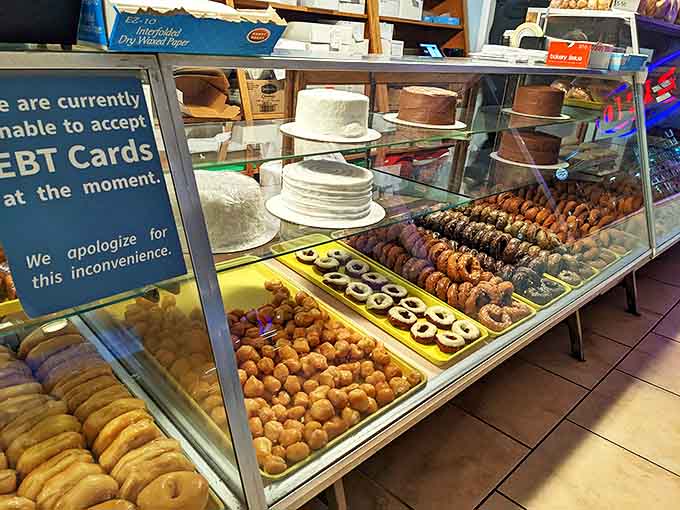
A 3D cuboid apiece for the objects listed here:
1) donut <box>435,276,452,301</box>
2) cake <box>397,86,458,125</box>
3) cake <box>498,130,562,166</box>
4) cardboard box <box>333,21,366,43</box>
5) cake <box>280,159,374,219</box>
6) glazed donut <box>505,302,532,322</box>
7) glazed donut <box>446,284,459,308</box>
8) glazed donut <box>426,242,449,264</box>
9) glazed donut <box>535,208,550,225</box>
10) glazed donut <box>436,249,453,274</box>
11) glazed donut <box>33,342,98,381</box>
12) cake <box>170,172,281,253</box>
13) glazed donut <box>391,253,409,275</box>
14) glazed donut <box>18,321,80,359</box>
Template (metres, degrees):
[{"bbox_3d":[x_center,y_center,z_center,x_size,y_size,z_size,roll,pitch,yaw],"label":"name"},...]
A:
[{"bbox_3d":[0.290,0.097,1.488,0.076,0.076,0.029,-17,31,-42],"label":"donut"},{"bbox_3d":[0.236,-0.412,1.459,0.168,0.083,0.168,3,21,-1],"label":"cake"},{"bbox_3d":[0.644,-0.364,1.790,0.196,0.084,0.196,-17,29,-42],"label":"cake"},{"bbox_3d":[0.060,-1.285,3.050,0.140,0.100,0.135,-17,29,-42],"label":"cardboard box"},{"bbox_3d":[-0.026,-0.142,1.129,0.197,0.078,0.197,3,21,-1],"label":"cake"},{"bbox_3d":[0.497,0.157,1.481,0.083,0.030,0.083,-17,31,-42],"label":"glazed donut"},{"bbox_3d":[0.324,0.112,1.467,0.077,0.077,0.029,-17,31,-42],"label":"glazed donut"},{"bbox_3d":[0.310,0.002,1.655,0.081,0.081,0.029,-17,28,-42],"label":"glazed donut"},{"bbox_3d":[0.852,-0.157,2.225,0.080,0.080,0.035,-17,22,-42],"label":"glazed donut"},{"bbox_3d":[0.336,0.026,1.700,0.082,0.082,0.035,-17,25,-42],"label":"glazed donut"},{"bbox_3d":[-0.530,0.212,1.027,0.106,0.106,0.037,-13,27,-38],"label":"glazed donut"},{"bbox_3d":[-0.232,-0.094,0.958,0.235,0.090,0.235,3,21,-1],"label":"cake"},{"bbox_3d":[0.188,0.028,1.662,0.080,0.080,0.035,-17,25,-42],"label":"glazed donut"},{"bbox_3d":[-0.551,0.175,1.016,0.033,0.108,0.108,28,32,34],"label":"glazed donut"}]

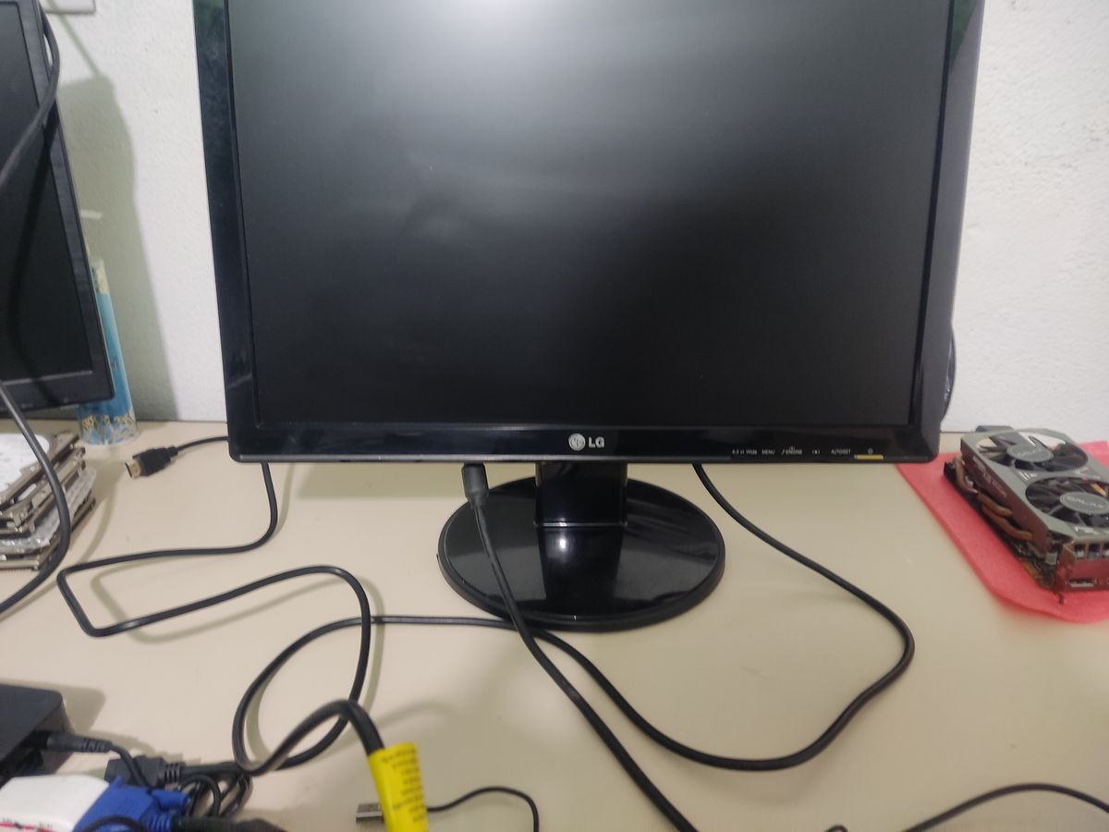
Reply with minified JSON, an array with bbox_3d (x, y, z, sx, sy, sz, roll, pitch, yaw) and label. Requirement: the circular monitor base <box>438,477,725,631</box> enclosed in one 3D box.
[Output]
[{"bbox_3d":[0.019,0.085,0.557,0.197,0.013,0.197,0,22,0],"label":"circular monitor base"}]

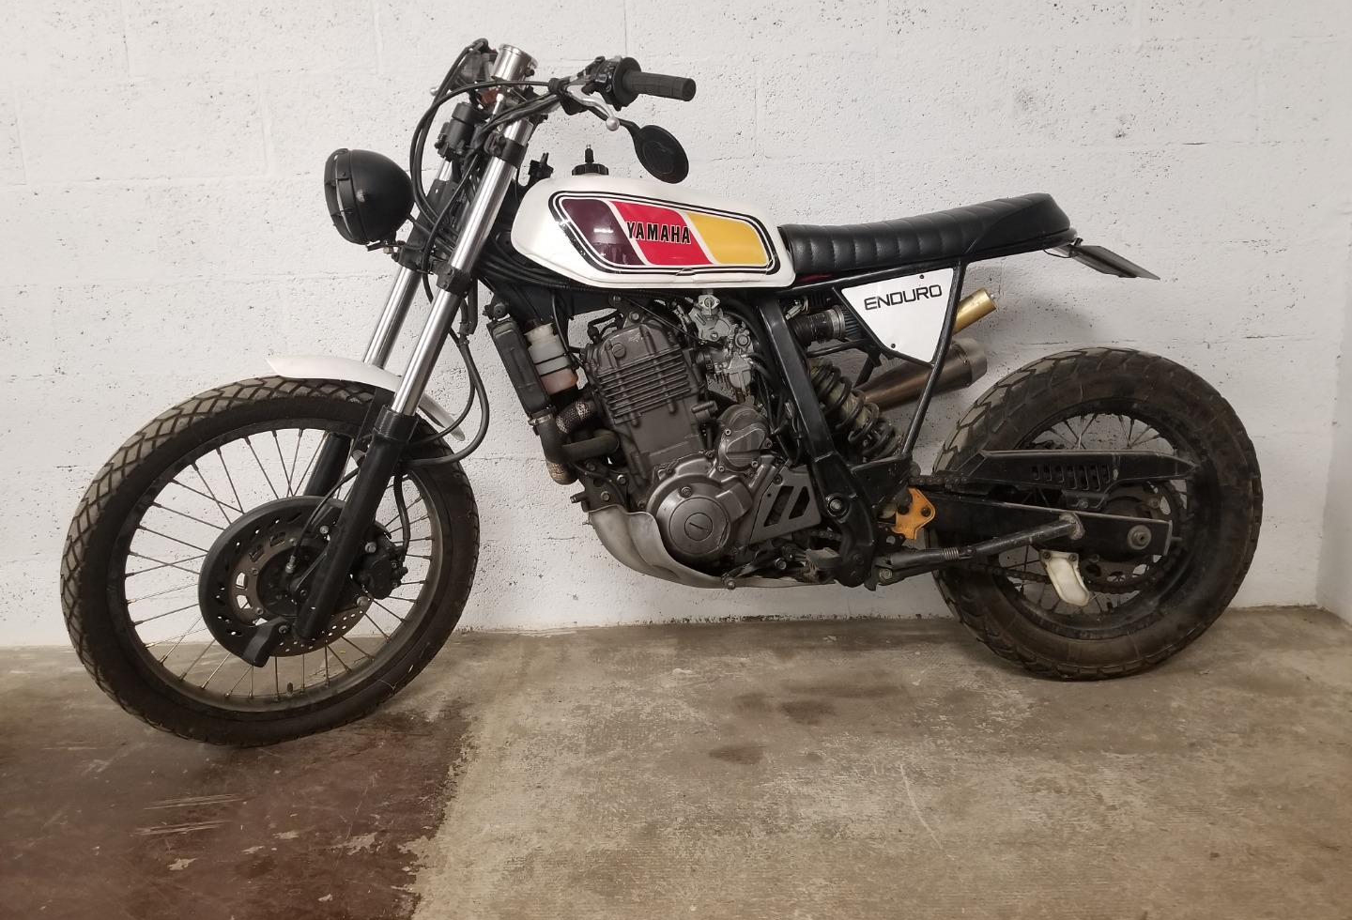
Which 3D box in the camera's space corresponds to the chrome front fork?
[{"bbox_3d":[-0.484,-0.180,1.768,0.120,1.020,0.270,20,6,-36],"label":"chrome front fork"}]

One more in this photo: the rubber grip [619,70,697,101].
[{"bbox_3d":[-0.027,-0.554,1.505,0.122,0.034,0.034,23,24,35],"label":"rubber grip"}]

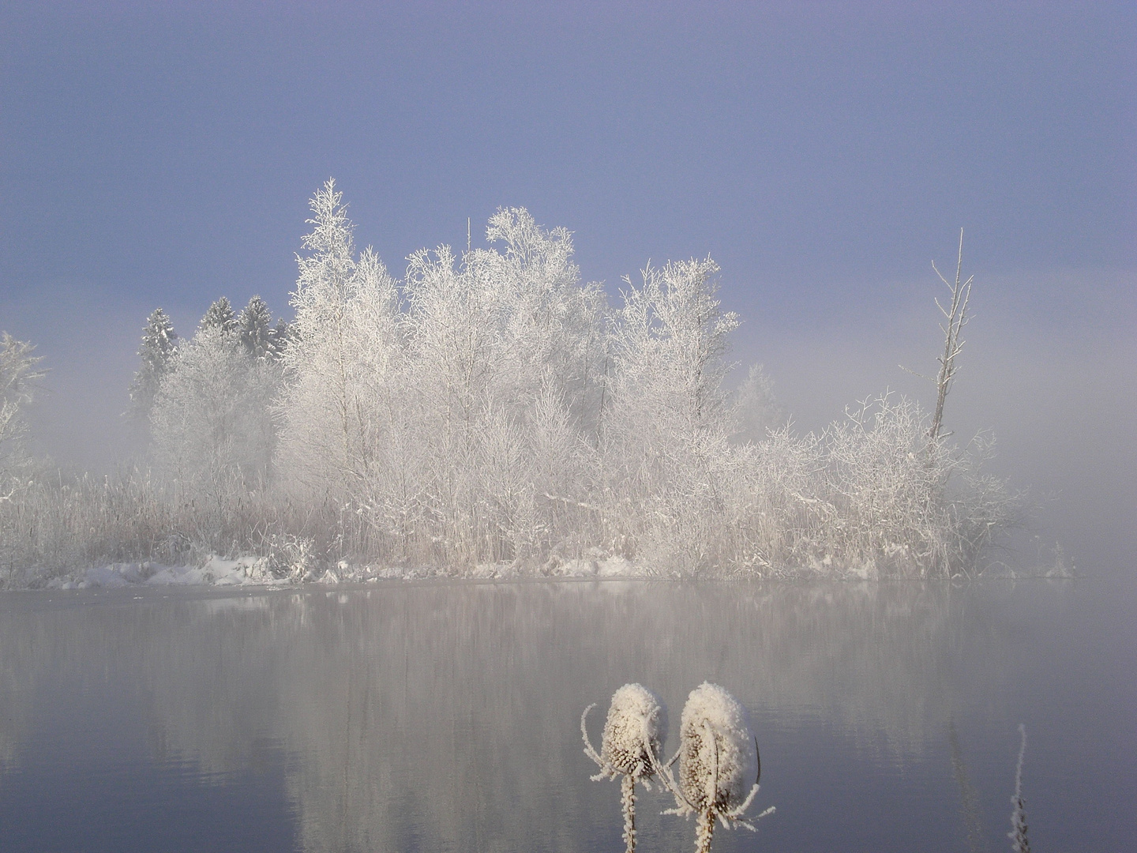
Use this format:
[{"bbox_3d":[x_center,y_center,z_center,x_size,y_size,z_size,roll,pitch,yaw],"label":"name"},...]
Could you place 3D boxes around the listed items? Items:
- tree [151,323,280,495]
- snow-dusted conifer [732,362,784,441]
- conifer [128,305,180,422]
[{"bbox_3d":[-12.150,0.380,85.000,4.500,7.910,4.400,0,-2,0],"label":"tree"},{"bbox_3d":[8.850,0.910,115.000,2.740,7.750,2.740,-1,-1,0],"label":"snow-dusted conifer"},{"bbox_3d":[-23.060,-0.320,138.000,3.880,12.640,3.880,-1,-1,0],"label":"conifer"}]

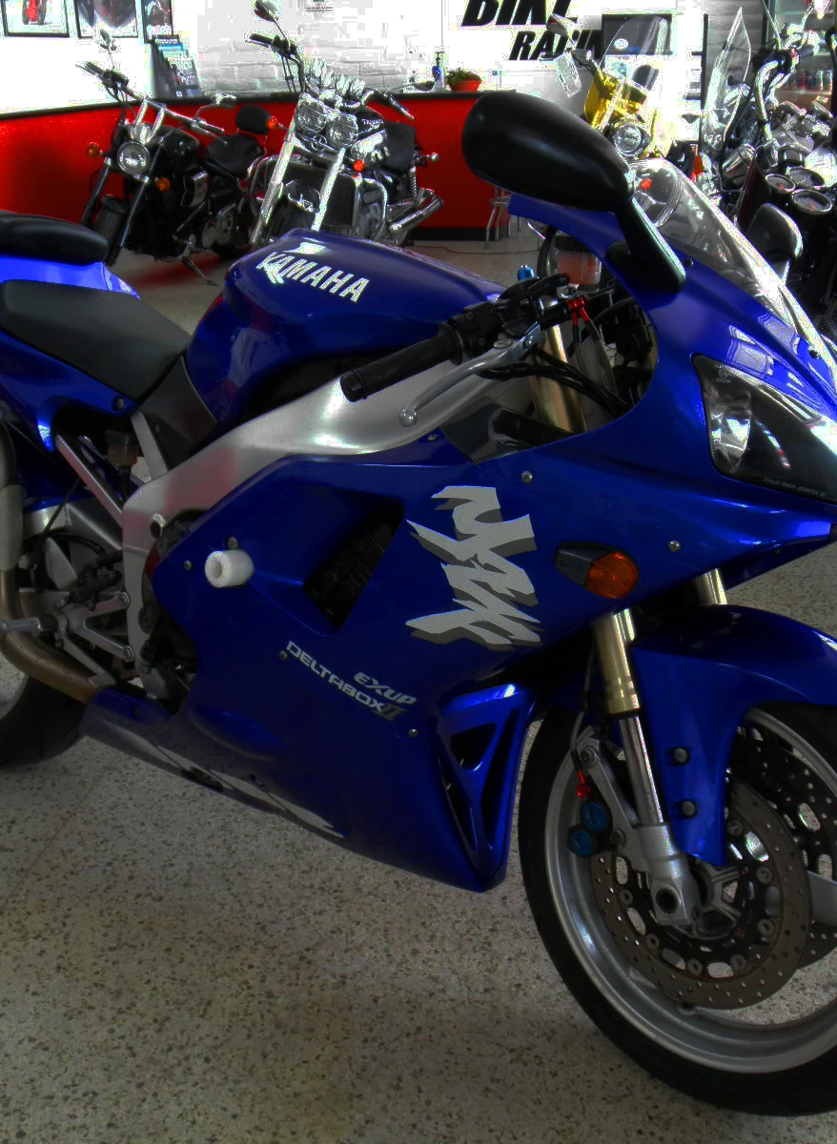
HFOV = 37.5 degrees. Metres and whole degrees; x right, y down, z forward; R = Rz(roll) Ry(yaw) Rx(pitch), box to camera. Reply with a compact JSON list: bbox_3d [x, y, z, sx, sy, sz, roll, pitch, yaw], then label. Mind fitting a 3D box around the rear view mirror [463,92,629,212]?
[{"bbox_3d":[0.130,-0.432,1.265,0.185,0.105,0.085,0,13,-43],"label":"rear view mirror"}]

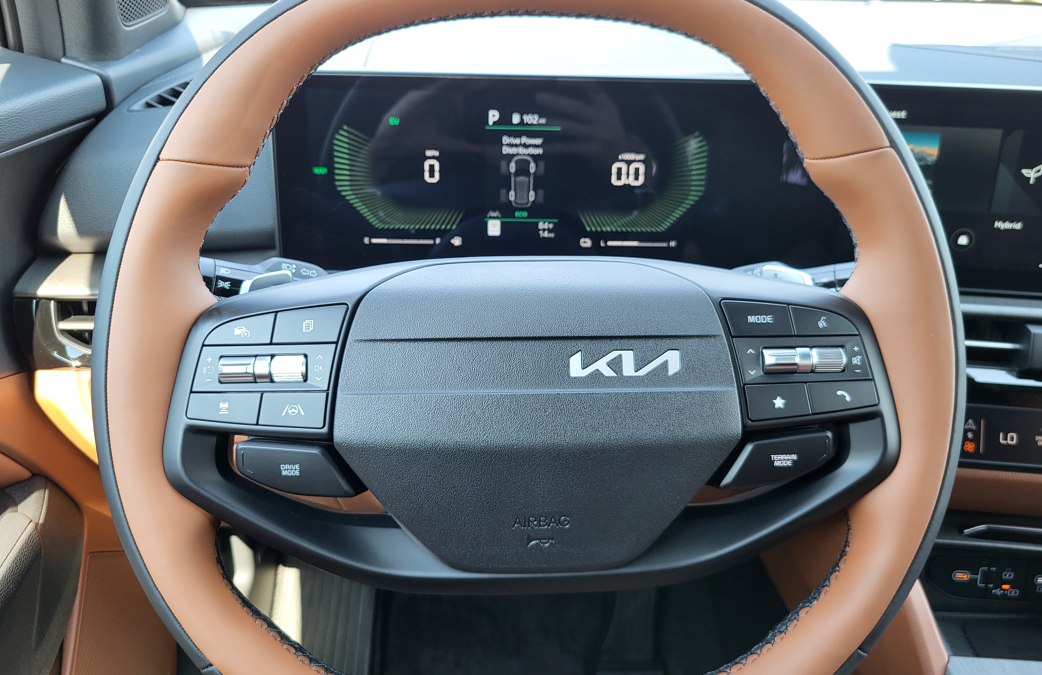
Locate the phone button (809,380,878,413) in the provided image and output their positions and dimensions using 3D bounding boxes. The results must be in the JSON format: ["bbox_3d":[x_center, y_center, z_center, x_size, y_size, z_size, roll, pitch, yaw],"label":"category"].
[{"bbox_3d":[0.146,0.027,0.355,0.029,0.014,0.007,-1,3,-2],"label":"phone button"}]

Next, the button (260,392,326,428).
[{"bbox_3d":[-0.101,0.032,0.346,0.027,0.015,0.007,-1,3,-2],"label":"button"}]

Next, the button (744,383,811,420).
[{"bbox_3d":[0.116,0.029,0.354,0.027,0.015,0.007,-1,3,-2],"label":"button"}]

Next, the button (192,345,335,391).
[{"bbox_3d":[-0.112,0.013,0.344,0.058,0.018,0.010,-1,3,-2],"label":"button"}]

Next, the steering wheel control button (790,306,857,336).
[{"bbox_3d":[0.136,-0.007,0.353,0.027,0.013,0.007,-1,3,-2],"label":"steering wheel control button"}]

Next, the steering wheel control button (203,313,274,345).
[{"bbox_3d":[-0.124,-0.004,0.343,0.028,0.013,0.007,-1,3,-2],"label":"steering wheel control button"}]

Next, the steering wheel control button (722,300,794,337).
[{"bbox_3d":[0.106,-0.009,0.352,0.031,0.016,0.007,-1,3,-2],"label":"steering wheel control button"}]

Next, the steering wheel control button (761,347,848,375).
[{"bbox_3d":[0.127,0.010,0.353,0.035,0.011,0.010,-1,3,-2],"label":"steering wheel control button"}]

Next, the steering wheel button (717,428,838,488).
[{"bbox_3d":[0.119,0.056,0.366,0.050,0.025,0.014,-1,3,-2],"label":"steering wheel button"}]

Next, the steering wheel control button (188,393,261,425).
[{"bbox_3d":[-0.131,0.031,0.345,0.029,0.012,0.007,-1,3,-2],"label":"steering wheel control button"}]

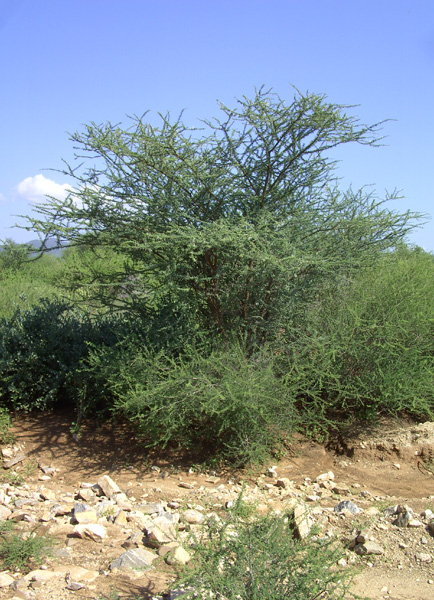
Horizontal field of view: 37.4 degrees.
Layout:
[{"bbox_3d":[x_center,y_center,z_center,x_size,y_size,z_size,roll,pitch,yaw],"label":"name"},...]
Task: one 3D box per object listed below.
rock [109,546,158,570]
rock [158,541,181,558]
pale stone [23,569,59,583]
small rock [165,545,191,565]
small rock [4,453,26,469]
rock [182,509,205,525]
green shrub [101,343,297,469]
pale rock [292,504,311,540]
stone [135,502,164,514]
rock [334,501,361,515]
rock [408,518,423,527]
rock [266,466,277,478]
[{"bbox_3d":[-0.470,1.432,3.614,0.254,0.104,0.165,0,4,0],"label":"rock"},{"bbox_3d":[-0.294,1.559,3.996,0.133,0.075,0.100,0,2,-4],"label":"rock"},{"bbox_3d":[-1.011,1.593,3.704,0.200,0.040,0.100,-1,2,-15],"label":"pale stone"},{"bbox_3d":[-0.225,1.434,3.659,0.146,0.095,0.110,0,4,0],"label":"small rock"},{"bbox_3d":[-1.854,1.470,5.859,0.085,0.090,0.210,2,3,45],"label":"small rock"},{"bbox_3d":[-0.163,1.537,4.551,0.152,0.074,0.114,0,2,-2],"label":"rock"},{"bbox_3d":[-0.129,0.787,6.113,1.720,1.080,1.400,0,4,0],"label":"green shrub"},{"bbox_3d":[0.523,1.354,3.967,0.110,0.212,0.121,0,4,0],"label":"pale rock"},{"bbox_3d":[-0.499,1.542,4.743,0.219,0.047,0.121,0,2,-6],"label":"stone"},{"bbox_3d":[0.965,1.536,4.744,0.180,0.059,0.117,0,2,12],"label":"rock"},{"bbox_3d":[1.386,1.558,4.478,0.093,0.033,0.058,1,2,17],"label":"rock"},{"bbox_3d":[0.475,1.491,5.543,0.089,0.090,0.080,0,2,5],"label":"rock"}]

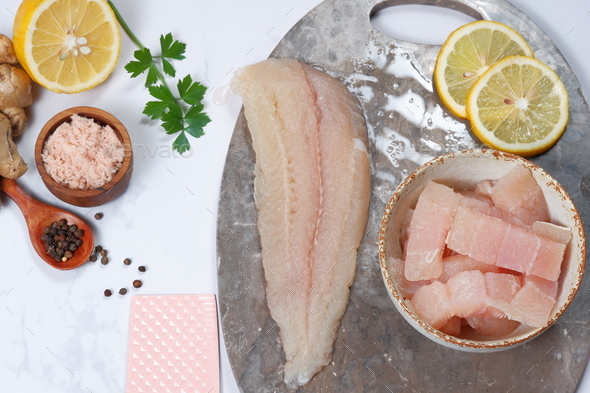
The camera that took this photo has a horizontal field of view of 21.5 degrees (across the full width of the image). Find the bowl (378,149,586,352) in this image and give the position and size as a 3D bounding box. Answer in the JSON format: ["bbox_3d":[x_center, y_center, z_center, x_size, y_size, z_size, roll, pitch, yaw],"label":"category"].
[{"bbox_3d":[0.114,0.039,0.970,0.125,0.056,0.125,0,73,0],"label":"bowl"}]

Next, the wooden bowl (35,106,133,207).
[{"bbox_3d":[-0.135,-0.024,1.008,0.062,0.035,0.062,0,73,0],"label":"wooden bowl"}]

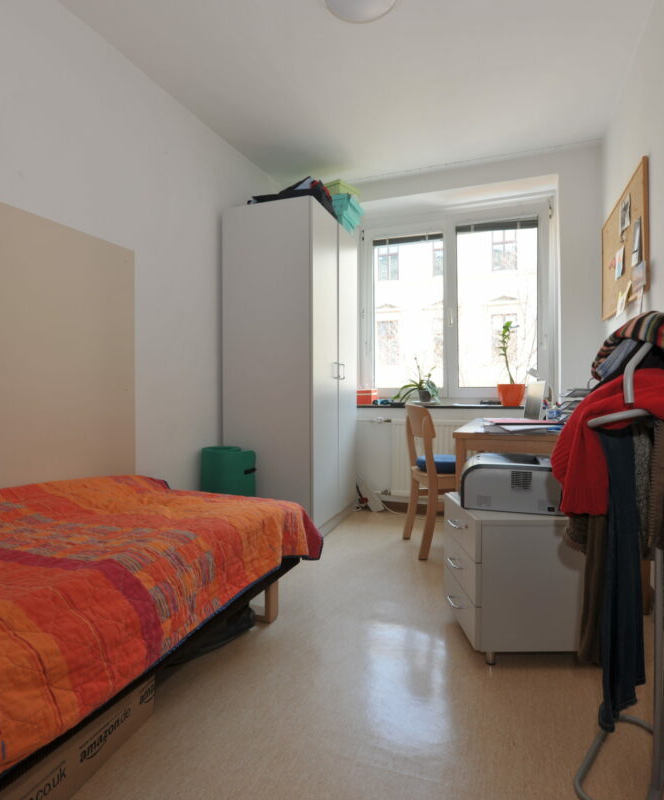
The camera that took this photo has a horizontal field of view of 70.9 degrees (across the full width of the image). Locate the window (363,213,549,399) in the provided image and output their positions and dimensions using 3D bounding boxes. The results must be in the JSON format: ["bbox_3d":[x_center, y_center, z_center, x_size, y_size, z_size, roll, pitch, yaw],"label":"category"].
[{"bbox_3d":[0.941,-0.762,3.759,1.480,1.500,0.100,0,1,21],"label":"window"}]

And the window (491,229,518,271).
[{"bbox_3d":[7.603,-6.614,20.507,1.030,1.930,0.150,0,1,21],"label":"window"}]

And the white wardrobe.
[{"bbox_3d":[-0.258,-0.202,3.405,0.645,2.140,0.900,0,1,21],"label":"white wardrobe"}]

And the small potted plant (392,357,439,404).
[{"bbox_3d":[0.656,-0.153,3.668,0.350,0.360,0.300,0,1,21],"label":"small potted plant"}]

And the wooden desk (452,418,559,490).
[{"bbox_3d":[1.168,0.514,2.619,0.800,0.736,1.190,0,1,21],"label":"wooden desk"}]

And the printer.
[{"bbox_3d":[0.699,0.307,1.817,0.360,0.180,0.335,0,1,17],"label":"printer"}]

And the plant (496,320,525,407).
[{"bbox_3d":[1.283,-0.262,3.348,0.200,0.605,0.200,0,1,21],"label":"plant"}]

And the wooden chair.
[{"bbox_3d":[0.709,0.460,2.781,0.490,0.840,0.420,0,1,-5],"label":"wooden chair"}]

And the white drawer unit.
[{"bbox_3d":[0.728,0.649,1.777,0.500,0.503,0.405,0,1,-1],"label":"white drawer unit"}]

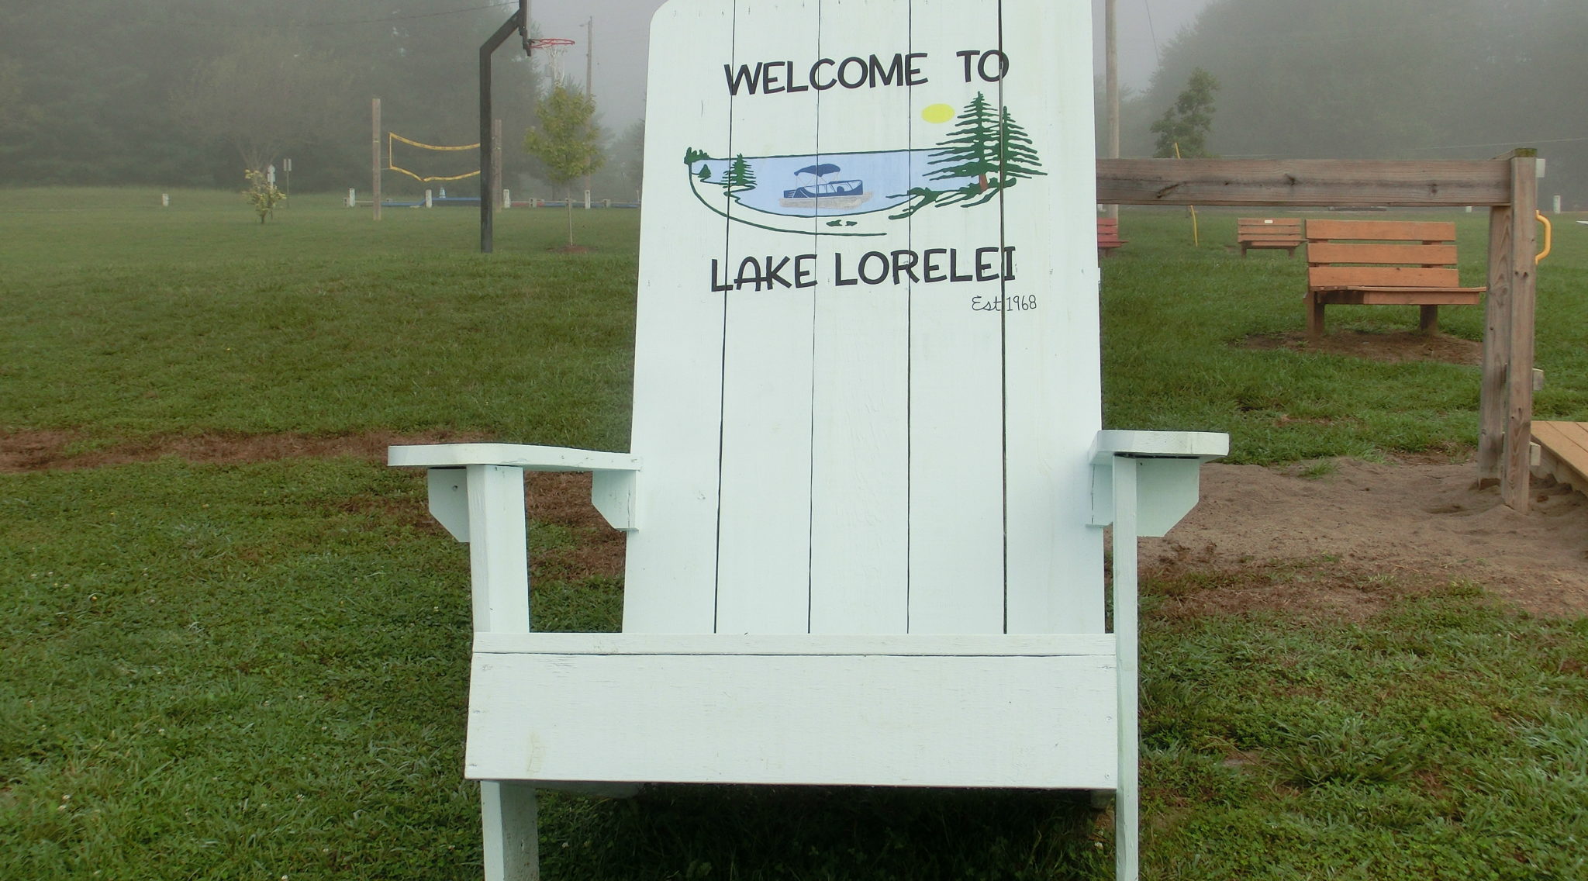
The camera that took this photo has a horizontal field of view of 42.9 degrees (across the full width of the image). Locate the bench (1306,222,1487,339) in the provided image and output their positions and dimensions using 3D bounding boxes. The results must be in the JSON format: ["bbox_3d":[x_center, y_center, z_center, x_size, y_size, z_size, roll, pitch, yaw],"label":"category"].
[{"bbox_3d":[4.234,-1.139,14.170,1.230,0.850,0.620,-2,5,-18],"label":"bench"}]

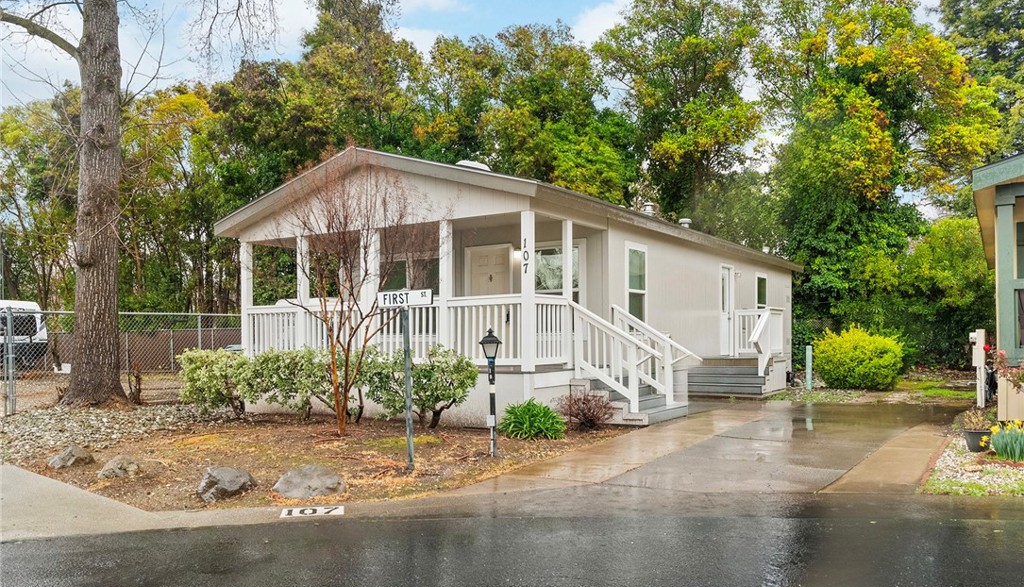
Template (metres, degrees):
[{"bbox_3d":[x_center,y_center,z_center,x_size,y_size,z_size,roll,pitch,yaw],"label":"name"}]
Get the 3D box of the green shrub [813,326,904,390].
[{"bbox_3d":[7.934,1.493,17.634,2.050,1.330,1.900,-2,-3,24],"label":"green shrub"}]

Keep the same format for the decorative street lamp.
[{"bbox_3d":[-0.236,1.064,8.435,0.240,1.400,0.240,0,-3,-2],"label":"decorative street lamp"}]

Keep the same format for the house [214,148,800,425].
[{"bbox_3d":[1.936,0.144,18.714,6.800,4.240,16.400,-2,-3,32],"label":"house"}]

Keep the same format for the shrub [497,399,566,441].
[{"bbox_3d":[0.248,1.598,9.862,0.840,0.470,0.800,-1,-3,1],"label":"shrub"}]

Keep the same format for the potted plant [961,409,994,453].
[{"bbox_3d":[5.149,1.504,8.511,0.360,0.440,0.350,-2,-3,31],"label":"potted plant"}]

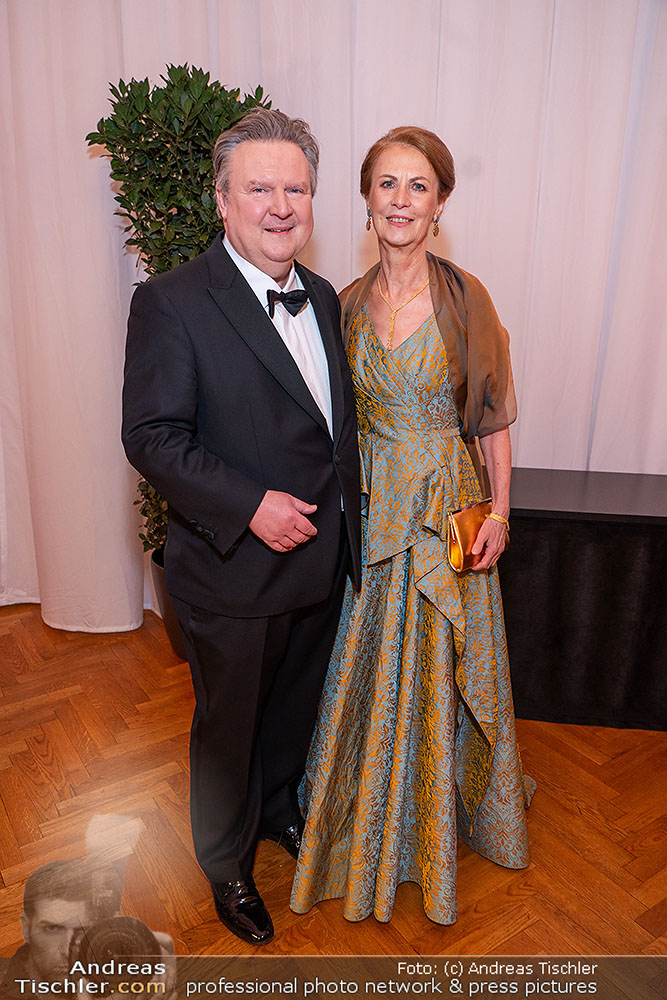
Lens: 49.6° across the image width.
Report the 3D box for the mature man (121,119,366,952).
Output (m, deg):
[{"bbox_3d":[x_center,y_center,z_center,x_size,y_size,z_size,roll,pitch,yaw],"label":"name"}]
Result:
[{"bbox_3d":[-0.168,0.111,1.587,0.610,1.740,0.450,-8,17,-32],"label":"mature man"}]

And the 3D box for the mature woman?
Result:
[{"bbox_3d":[0.229,0.075,1.706,0.620,1.740,0.560,6,17,19],"label":"mature woman"}]

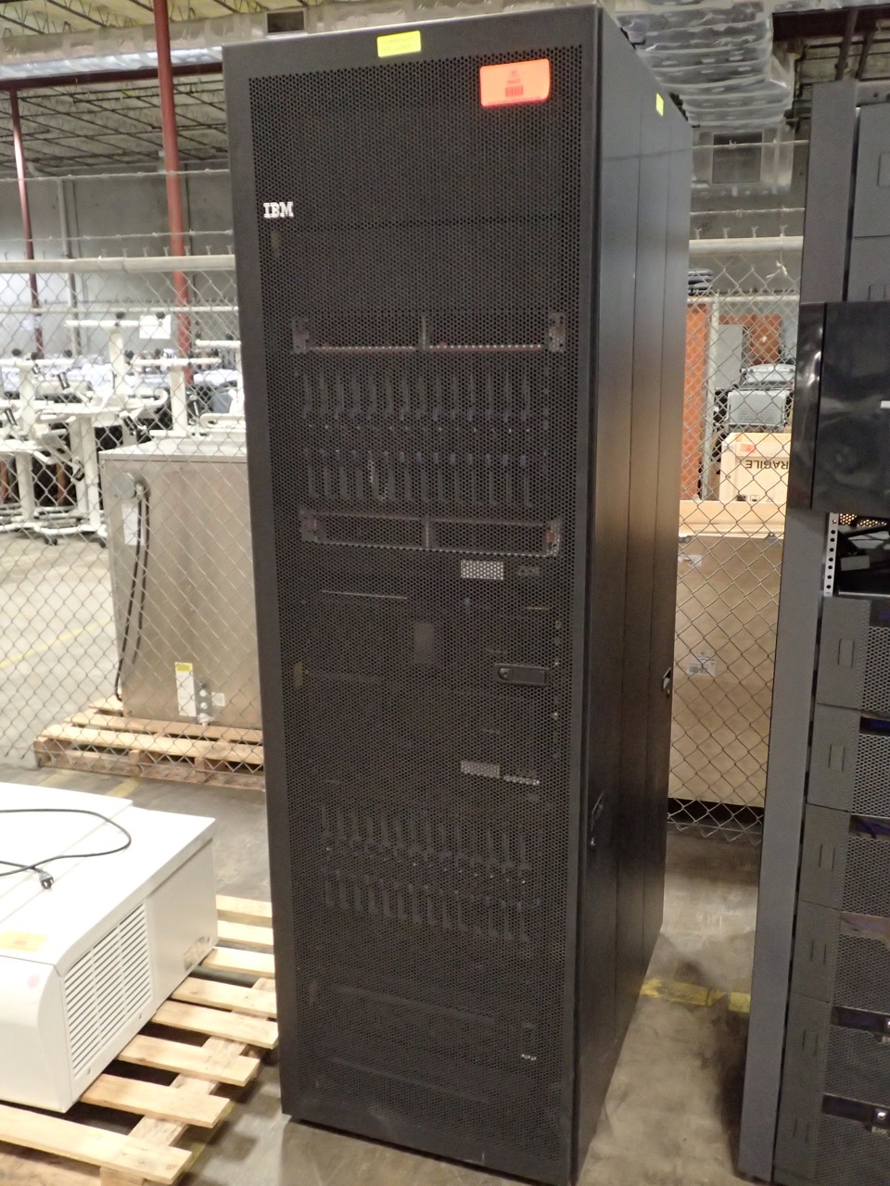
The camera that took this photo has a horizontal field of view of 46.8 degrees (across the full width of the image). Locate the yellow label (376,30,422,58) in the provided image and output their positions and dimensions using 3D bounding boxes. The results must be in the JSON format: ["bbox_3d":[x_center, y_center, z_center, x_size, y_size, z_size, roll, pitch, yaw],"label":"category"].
[{"bbox_3d":[-0.068,-0.820,1.535,0.068,0.026,0.003,4,14,20],"label":"yellow label"}]

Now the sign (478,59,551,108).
[{"bbox_3d":[0.102,-0.738,1.489,0.102,0.054,0.003,4,14,20],"label":"sign"}]

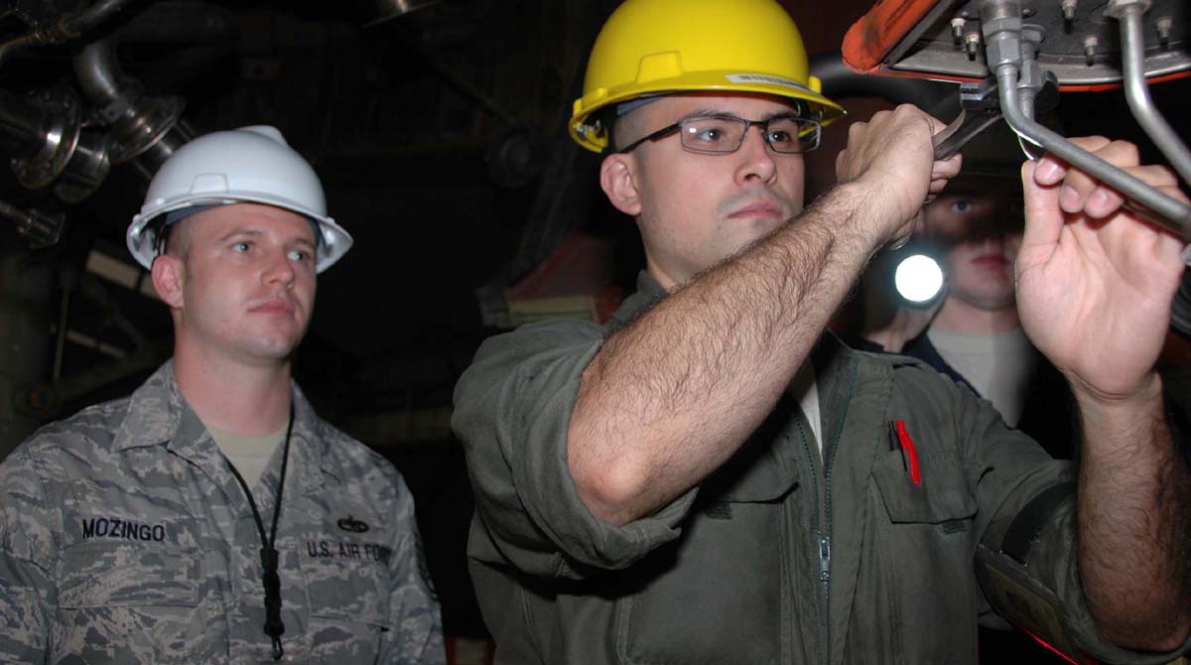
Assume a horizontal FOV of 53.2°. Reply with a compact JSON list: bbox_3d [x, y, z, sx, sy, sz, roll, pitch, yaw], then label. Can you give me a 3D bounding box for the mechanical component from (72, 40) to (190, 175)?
[{"bbox_3d":[-0.801,-0.387,2.050,0.200,0.230,0.200,2,3,30],"label":"mechanical component"}]

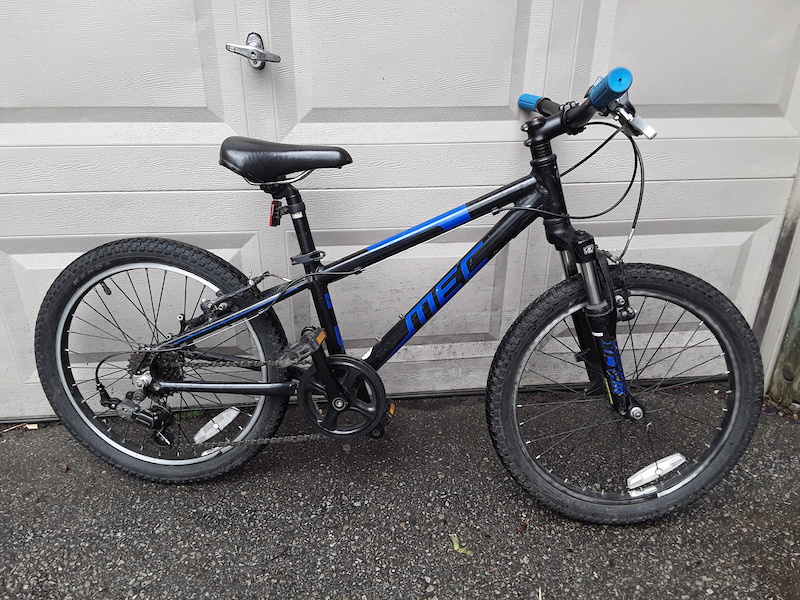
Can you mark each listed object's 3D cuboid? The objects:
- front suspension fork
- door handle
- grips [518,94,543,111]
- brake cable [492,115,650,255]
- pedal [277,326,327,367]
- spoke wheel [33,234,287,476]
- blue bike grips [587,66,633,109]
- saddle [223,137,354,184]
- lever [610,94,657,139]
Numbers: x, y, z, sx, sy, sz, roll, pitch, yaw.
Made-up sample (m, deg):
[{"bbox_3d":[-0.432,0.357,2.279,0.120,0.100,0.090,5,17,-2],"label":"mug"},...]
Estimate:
[{"bbox_3d":[0.356,0.041,1.178,0.080,0.357,0.143,-17,11,2],"label":"front suspension fork"},{"bbox_3d":[-0.275,-0.466,1.219,0.105,0.069,0.056,-2,26,-7],"label":"door handle"},{"bbox_3d":[0.271,-0.391,1.289,0.033,0.033,0.117,-1,20,-12],"label":"grips"},{"bbox_3d":[0.288,-0.188,1.103,0.245,0.235,0.168,4,14,4],"label":"brake cable"},{"bbox_3d":[-0.167,0.079,1.097,0.092,0.031,0.092,-34,8,12],"label":"pedal"},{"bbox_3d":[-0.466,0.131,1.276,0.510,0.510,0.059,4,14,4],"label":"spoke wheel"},{"bbox_3d":[0.292,-0.292,0.895,0.034,0.034,0.118,3,8,6],"label":"blue bike grips"},{"bbox_3d":[-0.206,-0.248,1.161,0.252,0.084,0.148,4,14,4],"label":"saddle"},{"bbox_3d":[0.334,-0.267,0.939,0.039,0.082,0.092,-42,12,7],"label":"lever"}]

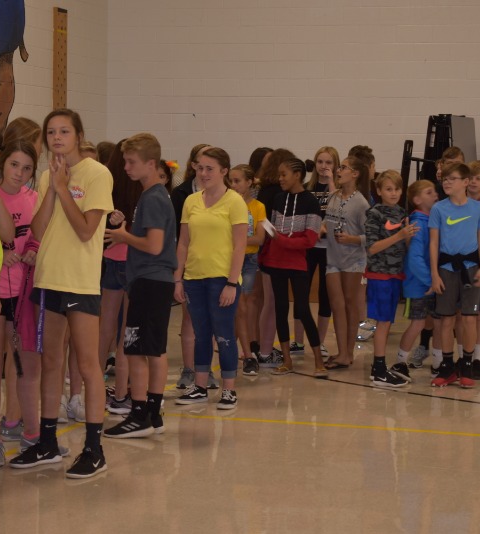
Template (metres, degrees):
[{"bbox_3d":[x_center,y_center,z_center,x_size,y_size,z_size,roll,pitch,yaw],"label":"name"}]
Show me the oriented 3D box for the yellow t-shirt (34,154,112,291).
[{"bbox_3d":[-0.764,-0.187,7.084,0.400,0.630,0.280,3,4,27],"label":"yellow t-shirt"}]

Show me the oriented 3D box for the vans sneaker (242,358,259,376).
[{"bbox_3d":[0.073,0.677,10.482,0.095,0.105,0.250,0,4,-10],"label":"vans sneaker"}]

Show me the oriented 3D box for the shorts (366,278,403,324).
[{"bbox_3d":[0.948,0.194,10.100,0.225,0.340,0.265,3,4,28],"label":"shorts"}]

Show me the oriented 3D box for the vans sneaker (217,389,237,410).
[{"bbox_3d":[-0.075,0.774,9.008,0.098,0.100,0.255,2,4,9],"label":"vans sneaker"}]

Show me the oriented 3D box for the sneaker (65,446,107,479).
[{"bbox_3d":[-0.701,0.888,7.004,0.100,0.115,0.265,3,4,31],"label":"sneaker"}]

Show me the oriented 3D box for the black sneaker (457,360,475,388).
[{"bbox_3d":[1.501,0.711,10.089,0.100,0.140,0.258,2,4,9],"label":"black sneaker"}]

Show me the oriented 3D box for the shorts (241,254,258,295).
[{"bbox_3d":[0.004,0.026,10.739,0.280,0.300,0.205,3,4,25],"label":"shorts"}]

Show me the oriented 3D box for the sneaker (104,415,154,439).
[{"bbox_3d":[-0.577,0.823,8.011,0.285,0.112,0.103,-1,4,-31],"label":"sneaker"}]

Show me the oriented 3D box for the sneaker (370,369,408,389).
[{"bbox_3d":[0.993,0.725,10.144,0.255,0.107,0.092,2,4,20],"label":"sneaker"}]

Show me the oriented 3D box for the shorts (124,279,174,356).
[{"bbox_3d":[-0.474,0.249,8.035,0.265,0.450,0.340,0,4,-10],"label":"shorts"}]

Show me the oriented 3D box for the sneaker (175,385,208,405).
[{"bbox_3d":[-0.286,0.761,9.157,0.095,0.098,0.262,5,5,44],"label":"sneaker"}]

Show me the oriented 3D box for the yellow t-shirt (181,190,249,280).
[{"bbox_3d":[-0.151,-0.192,9.077,0.410,0.560,0.250,3,4,23],"label":"yellow t-shirt"}]

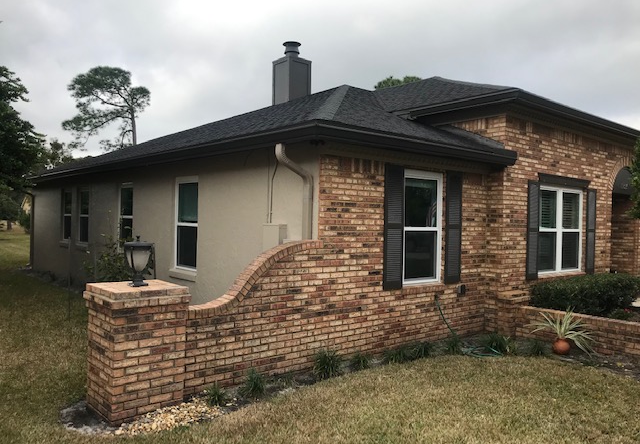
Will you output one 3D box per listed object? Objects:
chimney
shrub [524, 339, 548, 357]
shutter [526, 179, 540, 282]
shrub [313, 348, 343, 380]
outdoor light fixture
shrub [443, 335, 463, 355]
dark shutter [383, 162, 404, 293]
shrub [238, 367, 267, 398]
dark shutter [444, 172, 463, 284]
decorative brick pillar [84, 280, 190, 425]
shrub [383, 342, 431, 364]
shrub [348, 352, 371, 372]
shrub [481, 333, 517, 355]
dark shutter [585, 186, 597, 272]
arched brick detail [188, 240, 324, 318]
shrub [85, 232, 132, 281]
[{"bbox_3d":[-0.629,-3.328,11.671,0.600,1.490,0.700,1,0,-40],"label":"chimney"},{"bbox_3d":[2.696,1.530,6.447,0.270,0.210,0.260,1,0,-40],"label":"shrub"},{"bbox_3d":[3.363,0.139,8.106,0.370,1.560,0.045,1,0,-40],"label":"shutter"},{"bbox_3d":[0.079,1.458,5.319,0.290,0.270,0.290,2,0,0],"label":"shrub"},{"bbox_3d":[-1.639,0.349,4.674,0.260,0.430,0.260,1,0,-40],"label":"outdoor light fixture"},{"bbox_3d":[1.638,1.493,6.399,0.250,0.230,0.250,1,0,0],"label":"shrub"},{"bbox_3d":[0.910,0.071,6.407,0.355,1.539,0.040,1,0,-40],"label":"dark shutter"},{"bbox_3d":[-0.622,1.478,4.758,0.250,0.225,0.250,2,0,0],"label":"shrub"},{"bbox_3d":[1.854,0.092,7.188,0.375,1.545,0.040,1,0,-40],"label":"dark shutter"},{"bbox_3d":[-1.590,1.067,4.488,0.670,1.032,0.700,1,0,-40],"label":"decorative brick pillar"},{"bbox_3d":[1.026,1.487,6.073,0.500,0.210,0.280,1,0,-40],"label":"shrub"},{"bbox_3d":[0.433,1.483,5.605,0.240,0.210,0.240,1,0,0],"label":"shrub"},{"bbox_3d":[2.255,1.500,6.539,0.400,0.260,0.360,1,0,-40],"label":"shrub"},{"bbox_3d":[4.912,0.178,9.403,0.375,1.534,0.040,1,0,-40],"label":"dark shutter"},{"bbox_3d":[-0.686,0.554,5.253,1.710,0.688,0.220,1,0,-40],"label":"arched brick detail"},{"bbox_3d":[-3.894,0.844,9.560,0.850,1.280,0.850,1,0,-40],"label":"shrub"}]

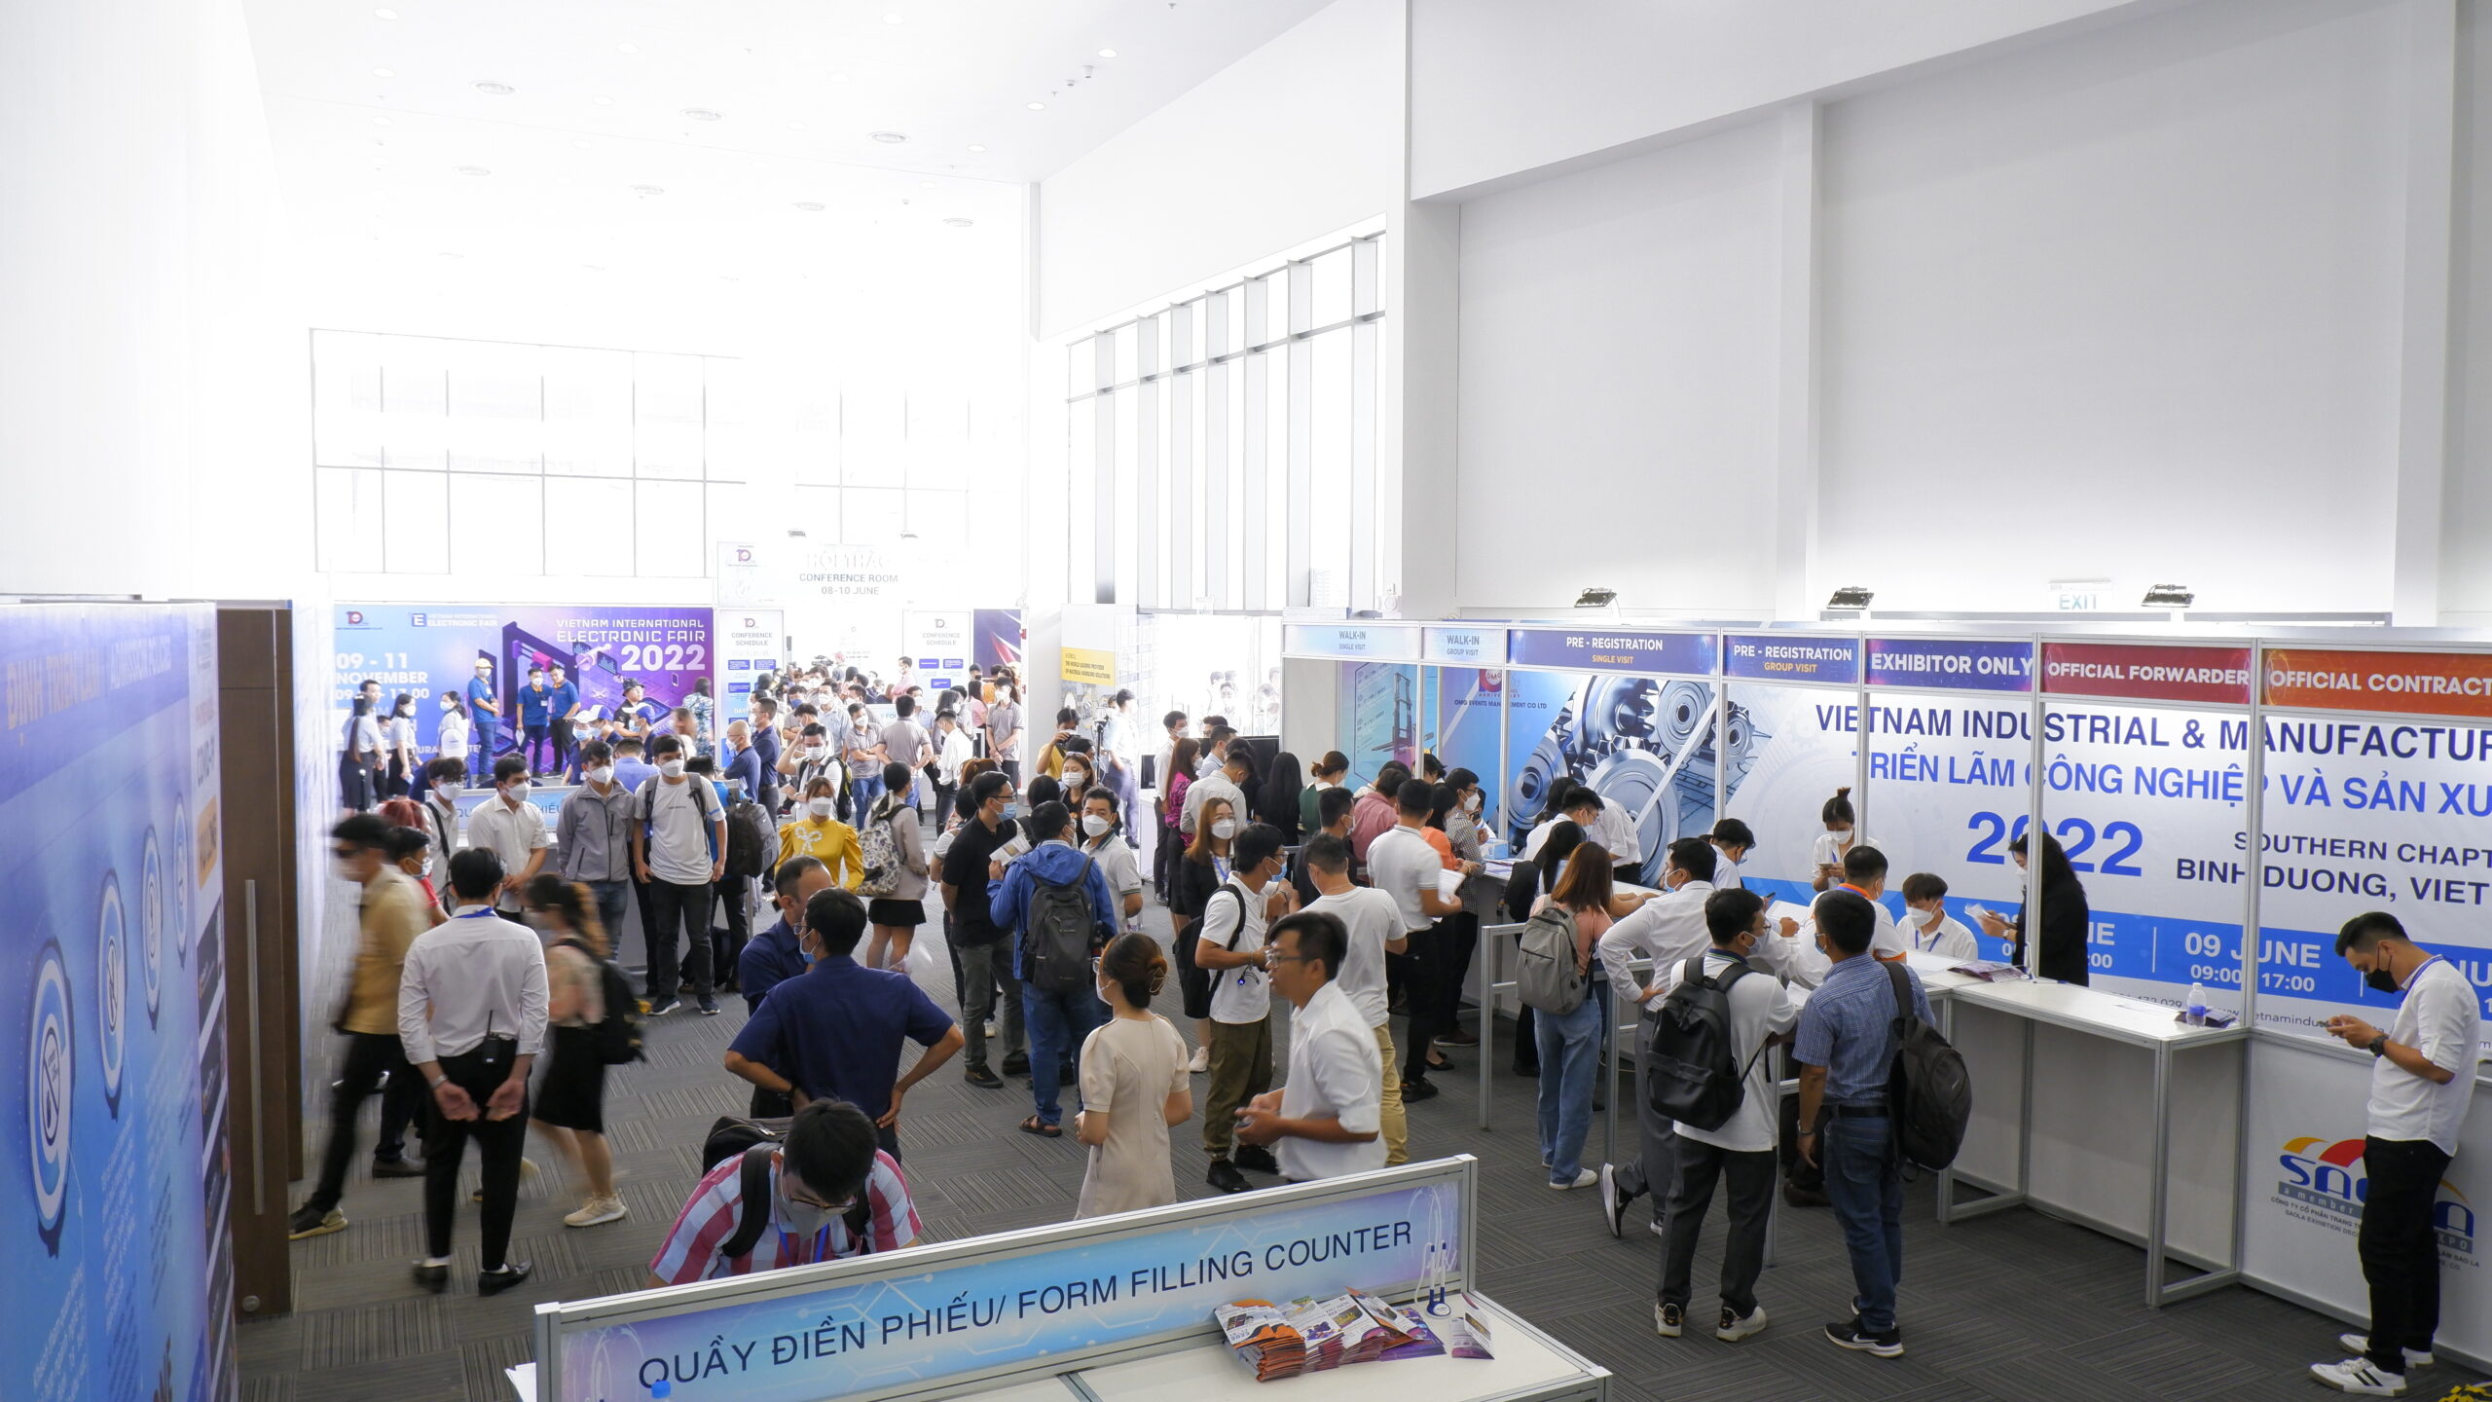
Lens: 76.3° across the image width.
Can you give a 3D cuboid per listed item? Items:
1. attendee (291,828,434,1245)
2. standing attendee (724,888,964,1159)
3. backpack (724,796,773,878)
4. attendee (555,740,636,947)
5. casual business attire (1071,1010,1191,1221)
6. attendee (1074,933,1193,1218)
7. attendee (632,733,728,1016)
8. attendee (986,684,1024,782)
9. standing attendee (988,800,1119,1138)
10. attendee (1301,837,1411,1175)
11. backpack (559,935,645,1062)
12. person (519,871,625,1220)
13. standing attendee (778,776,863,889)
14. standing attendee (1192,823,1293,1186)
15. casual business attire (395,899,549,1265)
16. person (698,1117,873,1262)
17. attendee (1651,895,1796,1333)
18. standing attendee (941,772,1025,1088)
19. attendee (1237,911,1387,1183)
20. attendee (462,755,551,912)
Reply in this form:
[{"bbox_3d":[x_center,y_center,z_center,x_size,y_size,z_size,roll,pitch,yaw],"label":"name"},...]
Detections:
[{"bbox_3d":[-3.759,1.356,6.836,0.750,1.710,0.520,-1,4,-25],"label":"attendee"},{"bbox_3d":[-1.339,1.469,5.231,0.760,1.700,0.400,-1,3,-20],"label":"standing attendee"},{"bbox_3d":[-3.295,0.910,10.588,0.240,0.510,0.320,1,3,9],"label":"backpack"},{"bbox_3d":[-4.541,1.136,11.148,0.520,1.690,0.340,-2,4,-34],"label":"attendee"},{"bbox_3d":[-0.351,1.375,4.890,0.340,0.850,0.240,-2,4,-30],"label":"casual business attire"},{"bbox_3d":[-0.376,1.566,5.402,0.430,1.570,0.360,-2,4,-24],"label":"attendee"},{"bbox_3d":[-3.624,1.091,10.121,0.550,1.730,0.330,-1,4,-24],"label":"attendee"},{"bbox_3d":[-2.820,0.591,18.628,0.470,1.680,0.330,1,3,8],"label":"attendee"},{"bbox_3d":[-0.975,1.349,8.048,0.600,1.690,0.500,-1,4,-7],"label":"standing attendee"},{"bbox_3d":[0.465,1.409,7.077,0.520,1.640,0.380,-1,4,-24],"label":"attendee"},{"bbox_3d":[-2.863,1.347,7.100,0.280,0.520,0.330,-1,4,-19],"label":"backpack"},{"bbox_3d":[-2.899,1.463,6.927,0.620,1.500,0.450,-1,4,-25],"label":"person"},{"bbox_3d":[-2.480,1.226,9.281,0.480,1.570,0.320,-1,3,-13],"label":"standing attendee"},{"bbox_3d":[-0.017,1.387,7.395,0.420,1.640,0.480,2,4,30],"label":"standing attendee"},{"bbox_3d":[-3.022,1.517,6.255,0.570,1.450,0.360,-1,4,-19],"label":"casual business attire"},{"bbox_3d":[-1.042,1.647,3.620,0.600,1.530,0.700,-1,3,-20],"label":"person"},{"bbox_3d":[1.770,1.536,5.919,0.500,1.670,0.470,2,4,34],"label":"attendee"},{"bbox_3d":[-1.442,1.256,8.925,0.340,1.710,0.470,2,4,30],"label":"standing attendee"},{"bbox_3d":[0.201,1.512,5.048,0.480,1.690,0.460,0,4,-6],"label":"attendee"},{"bbox_3d":[-4.340,1.158,9.359,0.460,1.680,0.320,-3,5,-42],"label":"attendee"}]

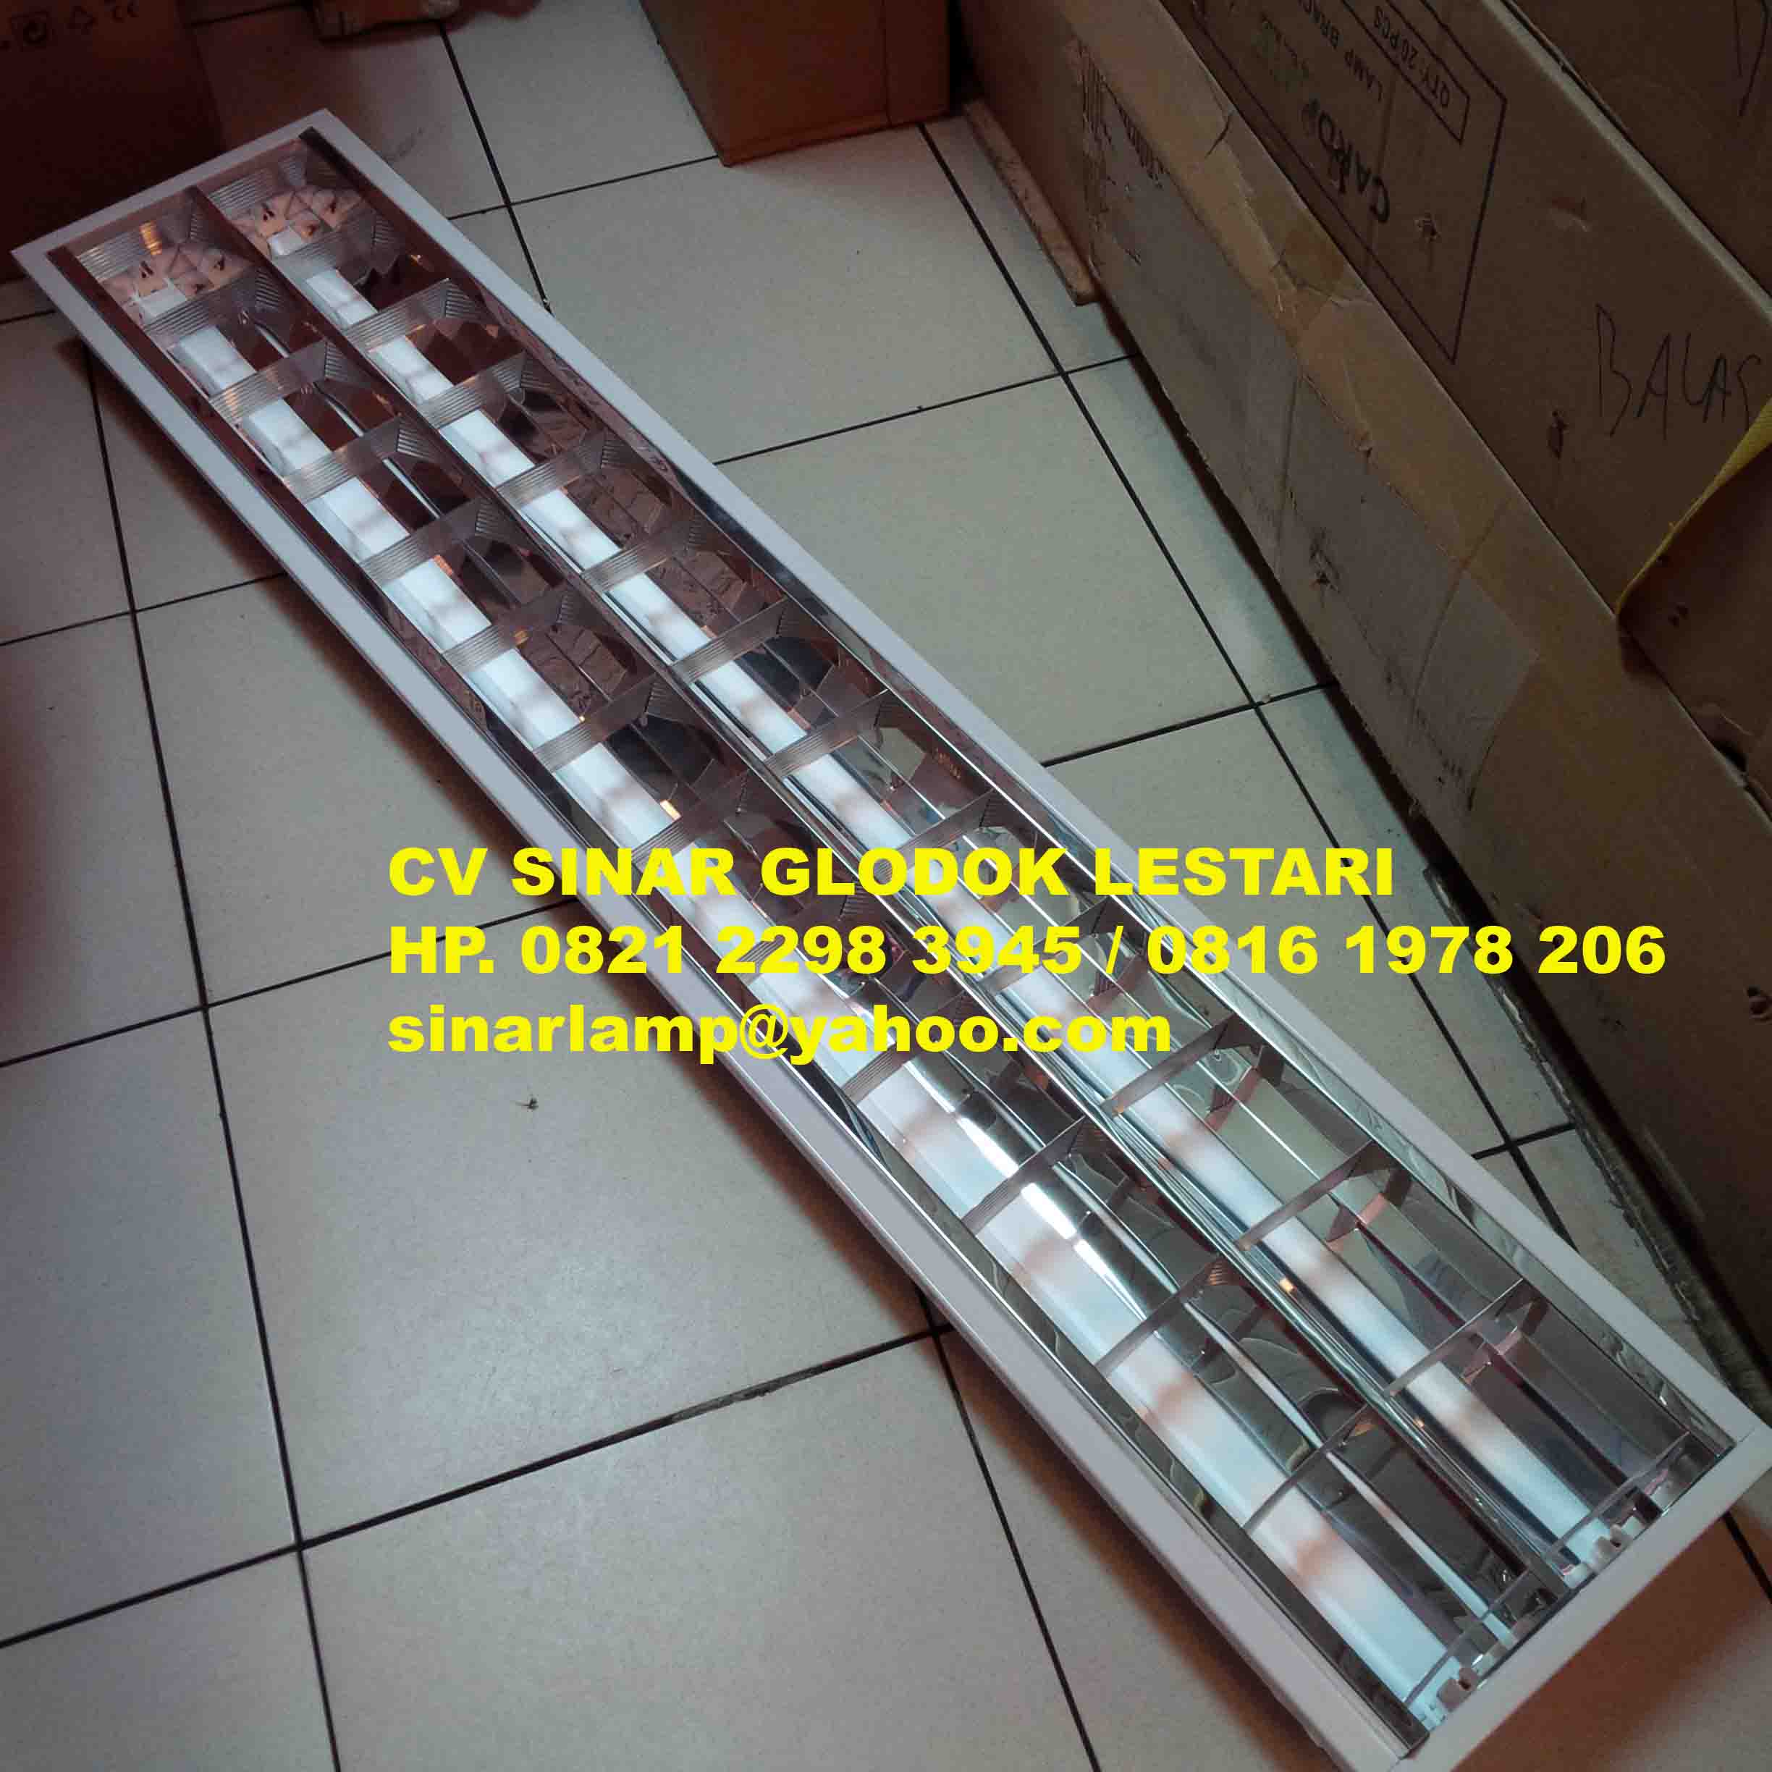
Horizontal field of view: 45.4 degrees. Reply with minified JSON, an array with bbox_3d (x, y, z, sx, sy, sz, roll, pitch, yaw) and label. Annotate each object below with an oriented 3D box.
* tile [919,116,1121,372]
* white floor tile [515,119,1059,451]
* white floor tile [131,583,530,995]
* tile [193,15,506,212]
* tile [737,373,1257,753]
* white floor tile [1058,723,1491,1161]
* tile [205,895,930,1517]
[{"bbox_3d":[0.213,-0.497,1.513,0.301,0.009,0.301,-16,56,-9],"label":"tile"},{"bbox_3d":[-0.076,-0.412,1.464,0.301,0.009,0.301,-16,56,-9],"label":"white floor tile"},{"bbox_3d":[-0.266,-0.091,1.232,0.299,0.010,0.299,-16,56,-9],"label":"white floor tile"},{"bbox_3d":[-0.464,-0.562,1.585,0.301,0.009,0.301,-16,56,-9],"label":"tile"},{"bbox_3d":[0.021,-0.177,1.294,0.301,0.009,0.301,-16,56,-9],"label":"tile"},{"bbox_3d":[0.118,0.057,1.113,0.299,0.010,0.299,-16,56,-9],"label":"white floor tile"},{"bbox_3d":[-0.169,0.141,1.064,0.299,0.010,0.299,-16,56,-9],"label":"tile"}]

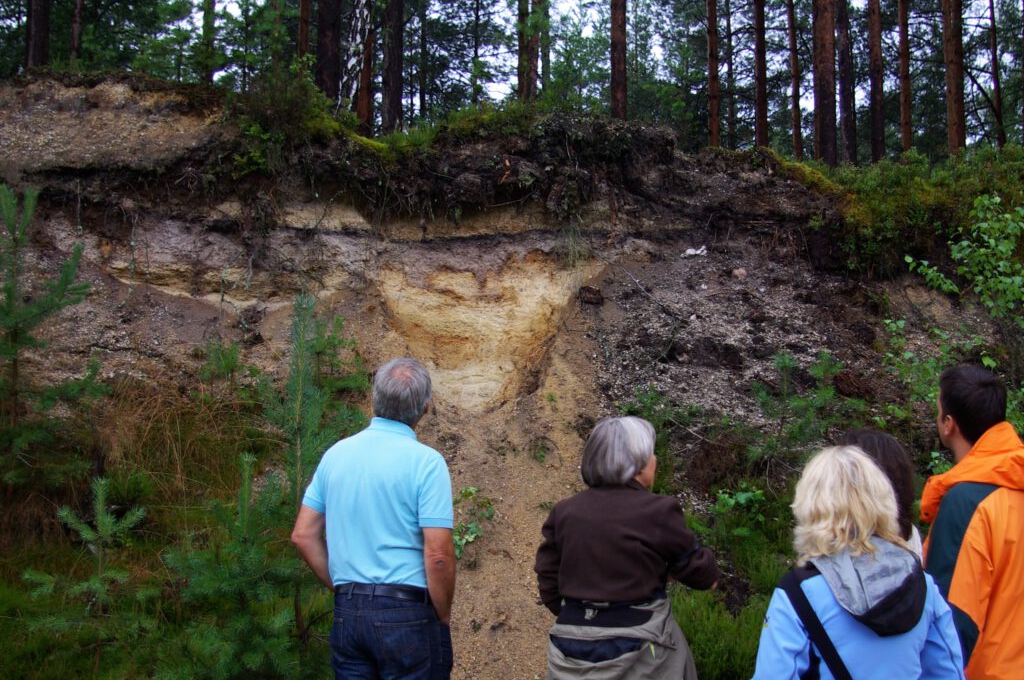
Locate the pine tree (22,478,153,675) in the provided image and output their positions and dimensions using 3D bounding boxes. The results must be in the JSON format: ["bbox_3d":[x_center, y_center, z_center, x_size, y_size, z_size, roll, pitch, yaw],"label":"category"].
[{"bbox_3d":[-2.010,1.120,4.600,0.600,0.920,0.600,0,-2,0],"label":"pine tree"}]

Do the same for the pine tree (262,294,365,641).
[{"bbox_3d":[-1.020,0.660,5.000,0.540,1.780,0.540,0,-2,0],"label":"pine tree"}]

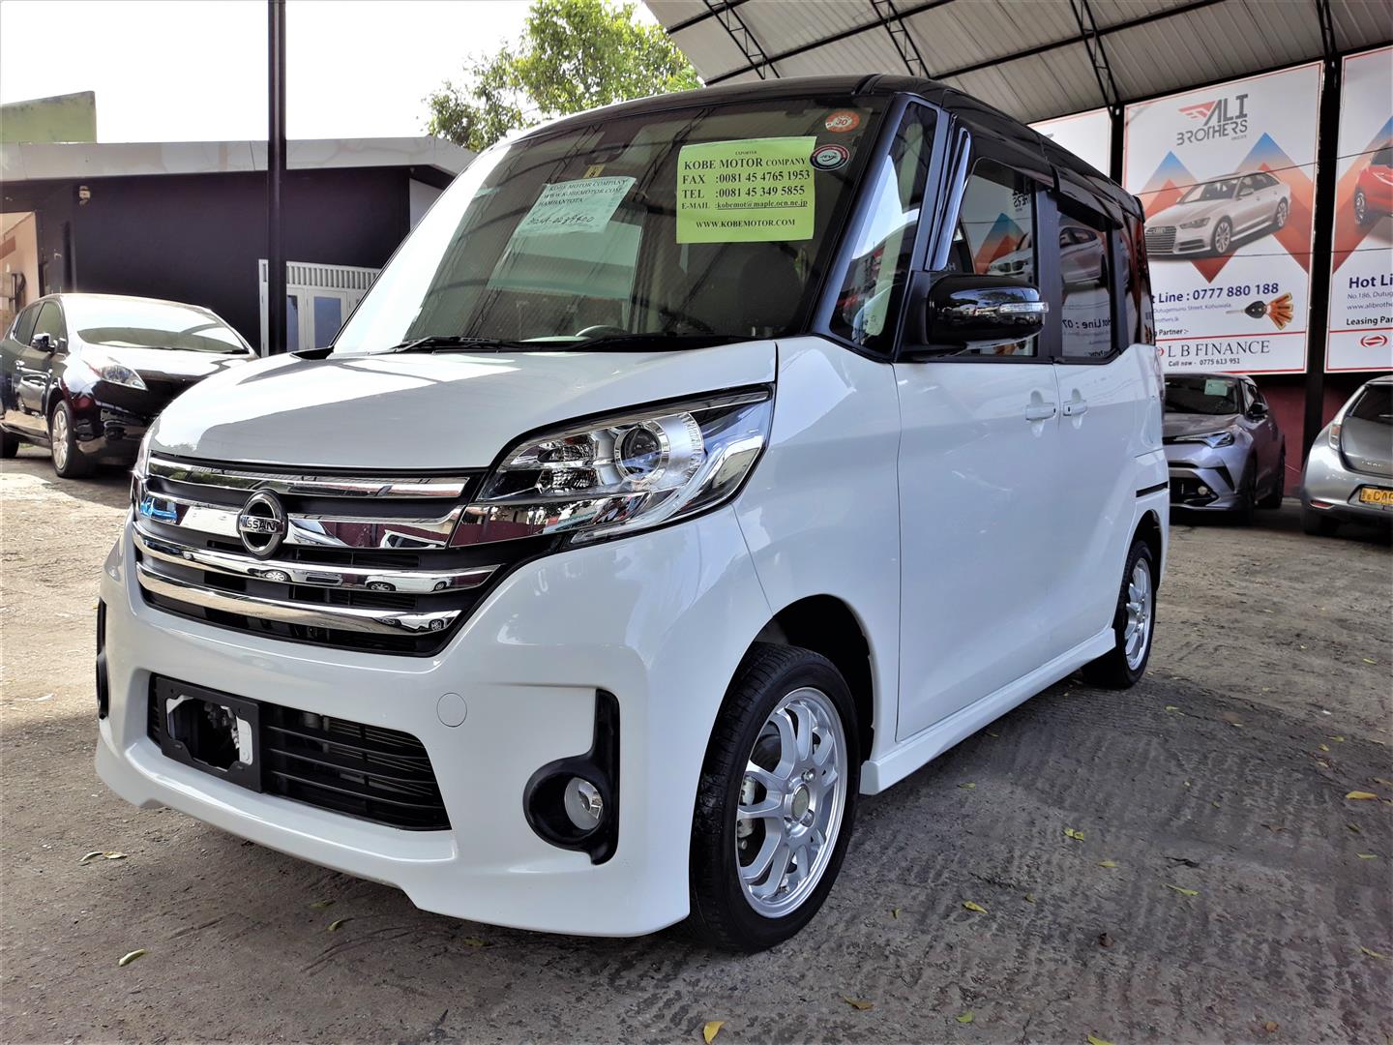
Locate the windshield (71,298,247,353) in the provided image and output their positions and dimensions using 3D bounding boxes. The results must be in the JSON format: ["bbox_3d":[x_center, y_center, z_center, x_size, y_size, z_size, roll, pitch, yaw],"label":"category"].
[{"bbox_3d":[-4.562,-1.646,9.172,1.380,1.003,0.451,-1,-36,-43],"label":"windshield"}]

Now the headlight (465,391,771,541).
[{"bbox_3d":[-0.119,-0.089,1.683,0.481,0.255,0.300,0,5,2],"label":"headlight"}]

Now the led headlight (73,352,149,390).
[{"bbox_3d":[-4.396,-1.134,8.173,0.380,0.270,0.620,0,6,-33],"label":"led headlight"}]

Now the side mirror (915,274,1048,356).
[{"bbox_3d":[0.542,-0.394,2.079,0.240,0.155,0.150,4,6,34],"label":"side mirror"}]

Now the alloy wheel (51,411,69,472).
[{"bbox_3d":[-4.886,-0.640,8.504,0.180,0.465,0.465,-1,7,-43],"label":"alloy wheel"}]

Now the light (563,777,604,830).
[{"bbox_3d":[-0.152,0.397,1.547,0.082,0.082,0.050,3,6,28],"label":"light"}]

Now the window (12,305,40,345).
[{"bbox_3d":[-6.015,-1.767,9.779,0.080,0.360,0.860,19,-6,-42],"label":"window"}]

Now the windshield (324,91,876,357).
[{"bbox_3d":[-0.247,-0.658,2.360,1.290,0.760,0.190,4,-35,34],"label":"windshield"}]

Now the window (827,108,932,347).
[{"bbox_3d":[0.385,-0.616,2.202,0.050,0.575,0.575,-11,-4,41],"label":"window"}]

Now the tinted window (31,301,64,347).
[{"bbox_3d":[-5.380,-1.661,9.053,0.080,0.380,0.980,19,-6,-42],"label":"tinted window"}]

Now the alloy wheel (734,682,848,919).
[{"bbox_3d":[0.119,0.481,1.922,0.140,0.390,0.390,3,6,34],"label":"alloy wheel"}]

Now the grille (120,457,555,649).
[{"bbox_3d":[-0.677,0.042,1.799,0.990,0.290,0.140,4,6,34],"label":"grille"}]

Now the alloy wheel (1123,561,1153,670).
[{"bbox_3d":[1.519,0.325,3.904,0.140,0.390,0.390,3,6,35],"label":"alloy wheel"}]

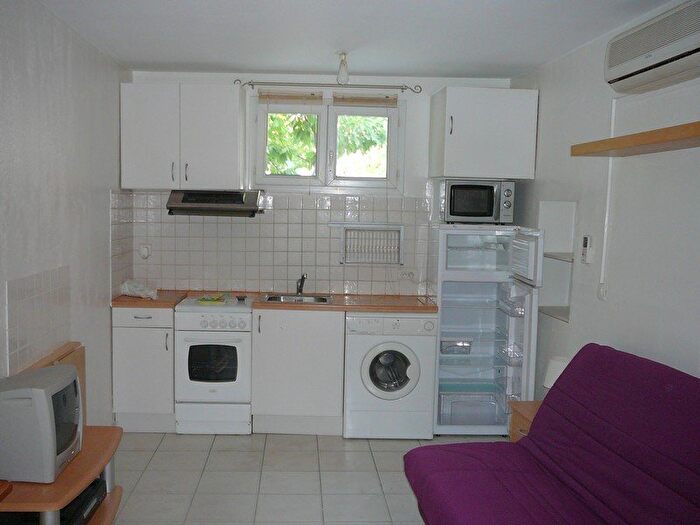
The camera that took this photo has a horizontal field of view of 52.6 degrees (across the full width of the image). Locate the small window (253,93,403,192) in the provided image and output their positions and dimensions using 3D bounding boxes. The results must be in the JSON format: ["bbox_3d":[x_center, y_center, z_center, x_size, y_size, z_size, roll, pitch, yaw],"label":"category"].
[{"bbox_3d":[-0.157,-0.865,5.123,1.053,0.677,0.070,1,6,-4],"label":"small window"}]

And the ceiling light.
[{"bbox_3d":[-0.043,-1.211,4.436,0.071,0.188,0.070,1,4,-4],"label":"ceiling light"}]

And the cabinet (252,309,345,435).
[{"bbox_3d":[-0.366,0.719,5.024,0.607,0.842,0.560,1,4,-4],"label":"cabinet"}]

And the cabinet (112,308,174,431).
[{"bbox_3d":[-1.384,0.702,4.951,0.400,0.835,0.560,1,4,-4],"label":"cabinet"}]

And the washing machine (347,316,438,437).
[{"bbox_3d":[0.247,0.735,4.967,0.603,0.850,0.560,1,4,-4],"label":"washing machine"}]

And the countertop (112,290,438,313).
[{"bbox_3d":[-0.490,0.267,4.906,2.112,0.038,0.585,1,6,-4],"label":"countertop"}]

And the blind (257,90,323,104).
[{"bbox_3d":[-0.424,-1.188,5.109,0.459,0.095,0.050,1,4,-4],"label":"blind"}]

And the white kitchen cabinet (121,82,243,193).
[{"bbox_3d":[-1.150,-0.860,4.962,0.798,0.710,0.340,1,4,-4],"label":"white kitchen cabinet"}]

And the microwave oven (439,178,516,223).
[{"bbox_3d":[0.860,-0.418,4.902,0.461,0.283,0.350,1,6,-4],"label":"microwave oven"}]

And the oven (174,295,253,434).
[{"bbox_3d":[-0.921,0.703,4.943,0.501,0.858,0.540,1,4,-4],"label":"oven"}]

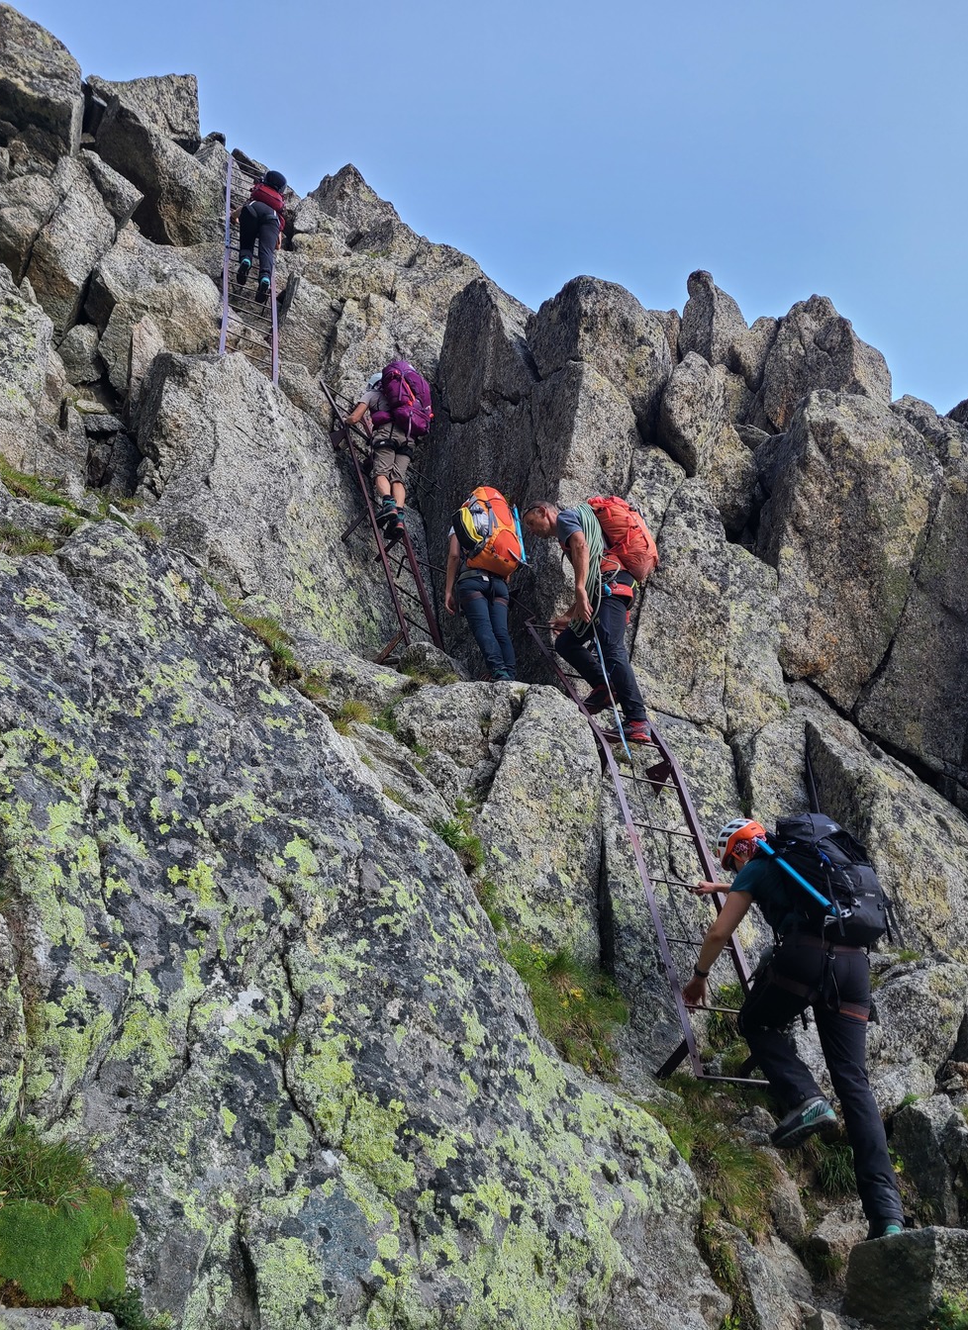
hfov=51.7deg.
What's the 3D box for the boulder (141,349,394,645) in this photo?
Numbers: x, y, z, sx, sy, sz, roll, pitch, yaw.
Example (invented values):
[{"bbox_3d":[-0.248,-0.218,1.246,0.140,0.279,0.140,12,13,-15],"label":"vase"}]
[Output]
[{"bbox_3d":[-1.609,-1.213,7.600,1.850,2.250,1.300,10,-29,-18],"label":"boulder"}]

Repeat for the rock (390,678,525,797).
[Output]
[{"bbox_3d":[-0.147,0.410,5.761,0.720,0.600,0.600,0,-31,0],"label":"rock"}]

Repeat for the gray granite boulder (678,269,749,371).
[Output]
[{"bbox_3d":[2.579,-3.871,11.192,0.750,1.350,0.750,-8,-32,13],"label":"gray granite boulder"}]

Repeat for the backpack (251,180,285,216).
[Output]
[{"bbox_3d":[-2.007,-4.348,9.300,0.280,0.460,0.210,14,-66,-25],"label":"backpack"}]

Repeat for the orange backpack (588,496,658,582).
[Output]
[{"bbox_3d":[0.820,-0.740,5.858,0.280,0.560,0.310,-27,-36,6],"label":"orange backpack"}]

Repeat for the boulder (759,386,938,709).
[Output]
[{"bbox_3d":[2.545,-0.812,7.000,1.150,2.100,1.050,-10,-29,19],"label":"boulder"}]

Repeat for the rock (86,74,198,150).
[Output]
[{"bbox_3d":[-3.887,-6.313,11.376,1.200,0.950,0.650,14,-34,-21],"label":"rock"}]

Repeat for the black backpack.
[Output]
[{"bbox_3d":[1.363,0.859,4.000,0.290,0.530,0.250,16,-52,-27],"label":"black backpack"}]

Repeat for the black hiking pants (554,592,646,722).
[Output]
[{"bbox_3d":[0.635,-0.065,5.429,0.430,0.830,0.350,-8,-32,13],"label":"black hiking pants"}]

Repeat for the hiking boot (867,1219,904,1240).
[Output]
[{"bbox_3d":[1.366,1.963,3.460,0.110,0.150,0.285,4,-28,-7],"label":"hiking boot"}]

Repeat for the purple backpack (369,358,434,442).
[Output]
[{"bbox_3d":[-0.637,-2.126,8.000,0.290,0.620,0.330,-35,-41,25],"label":"purple backpack"}]

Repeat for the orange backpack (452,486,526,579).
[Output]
[{"bbox_3d":[0.018,-0.911,6.871,0.420,0.650,0.300,10,-47,-23],"label":"orange backpack"}]

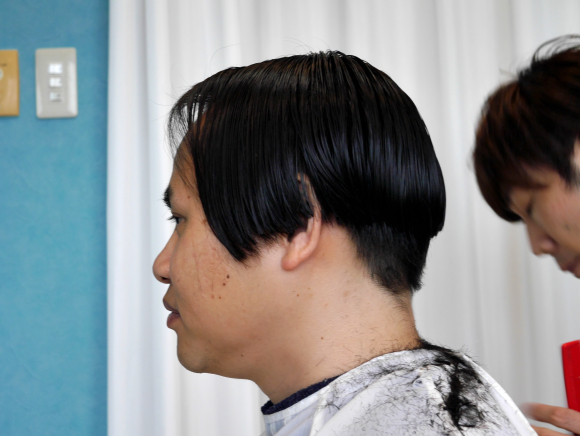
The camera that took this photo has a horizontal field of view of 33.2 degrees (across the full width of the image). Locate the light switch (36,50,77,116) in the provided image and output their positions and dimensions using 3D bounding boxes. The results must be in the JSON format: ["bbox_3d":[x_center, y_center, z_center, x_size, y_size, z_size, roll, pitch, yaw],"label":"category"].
[{"bbox_3d":[-0.401,-0.232,1.670,0.070,0.120,0.010,-1,1,3],"label":"light switch"}]

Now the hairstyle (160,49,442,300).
[{"bbox_3d":[0.013,-0.035,0.750,0.215,0.188,0.180,-1,1,6],"label":"hairstyle"}]

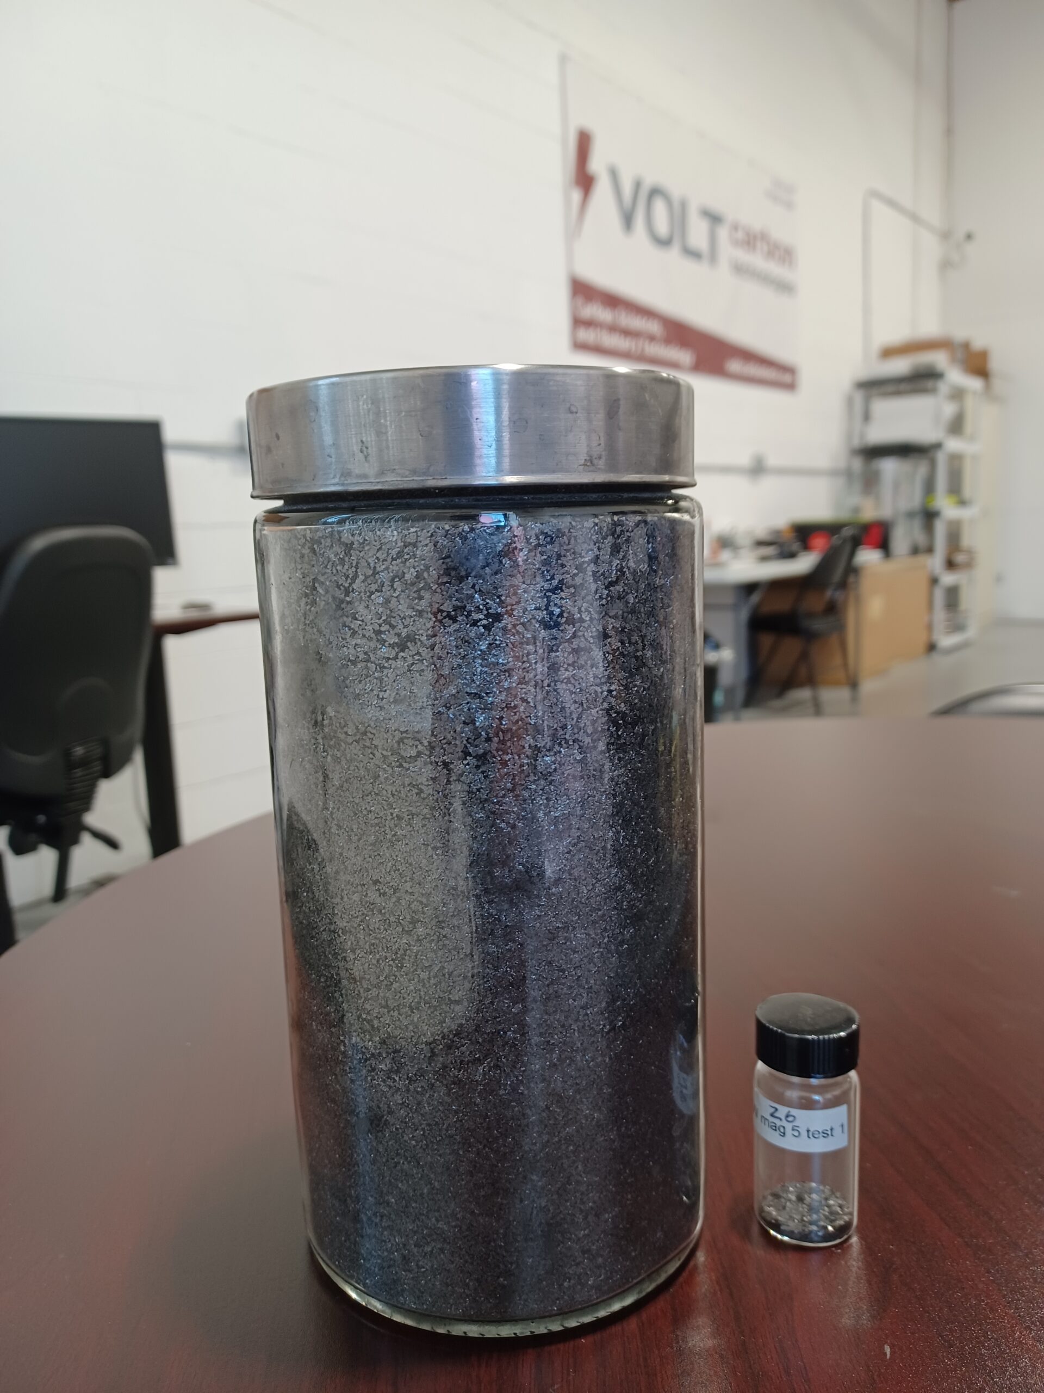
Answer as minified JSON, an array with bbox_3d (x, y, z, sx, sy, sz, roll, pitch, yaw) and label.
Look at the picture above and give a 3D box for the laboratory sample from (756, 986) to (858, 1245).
[{"bbox_3d":[0.079,0.116,0.279,0.028,0.060,0.028,-2,10,0],"label":"laboratory sample"}]

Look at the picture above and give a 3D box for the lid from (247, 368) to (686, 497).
[{"bbox_3d":[-0.012,-0.065,0.261,0.113,0.024,0.113,-2,10,0],"label":"lid"}]

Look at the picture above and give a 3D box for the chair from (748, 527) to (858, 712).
[{"bbox_3d":[1.434,-0.383,5.110,0.480,0.880,0.450,6,12,39],"label":"chair"}]

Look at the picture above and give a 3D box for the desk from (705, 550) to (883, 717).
[{"bbox_3d":[1.442,-0.368,5.530,0.650,0.710,1.650,6,12,39],"label":"desk"}]

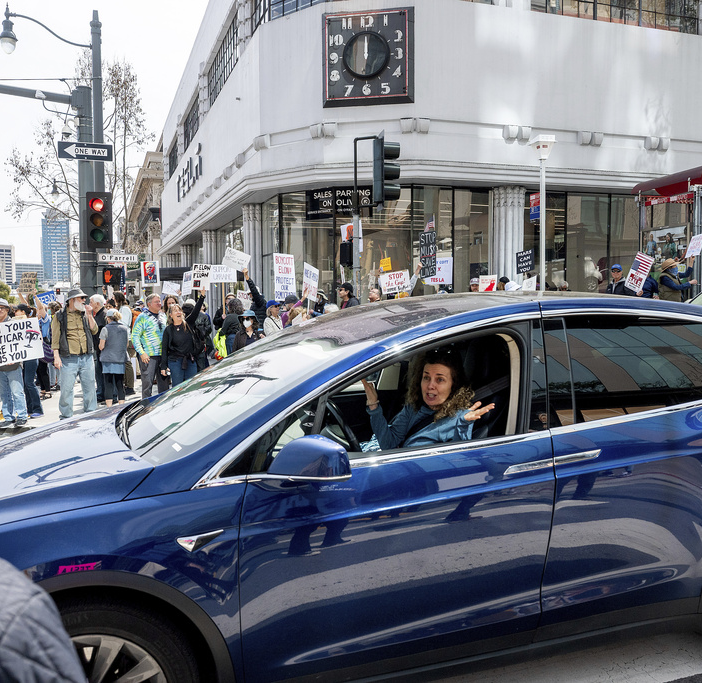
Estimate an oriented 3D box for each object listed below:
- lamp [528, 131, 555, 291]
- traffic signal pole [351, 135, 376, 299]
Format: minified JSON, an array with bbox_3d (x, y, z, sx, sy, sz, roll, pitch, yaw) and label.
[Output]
[{"bbox_3d":[3.621,-1.692,14.026,0.380,4.360,0.380,-1,3,-18],"label":"lamp"},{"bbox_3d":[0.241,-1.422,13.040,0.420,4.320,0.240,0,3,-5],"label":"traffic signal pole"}]

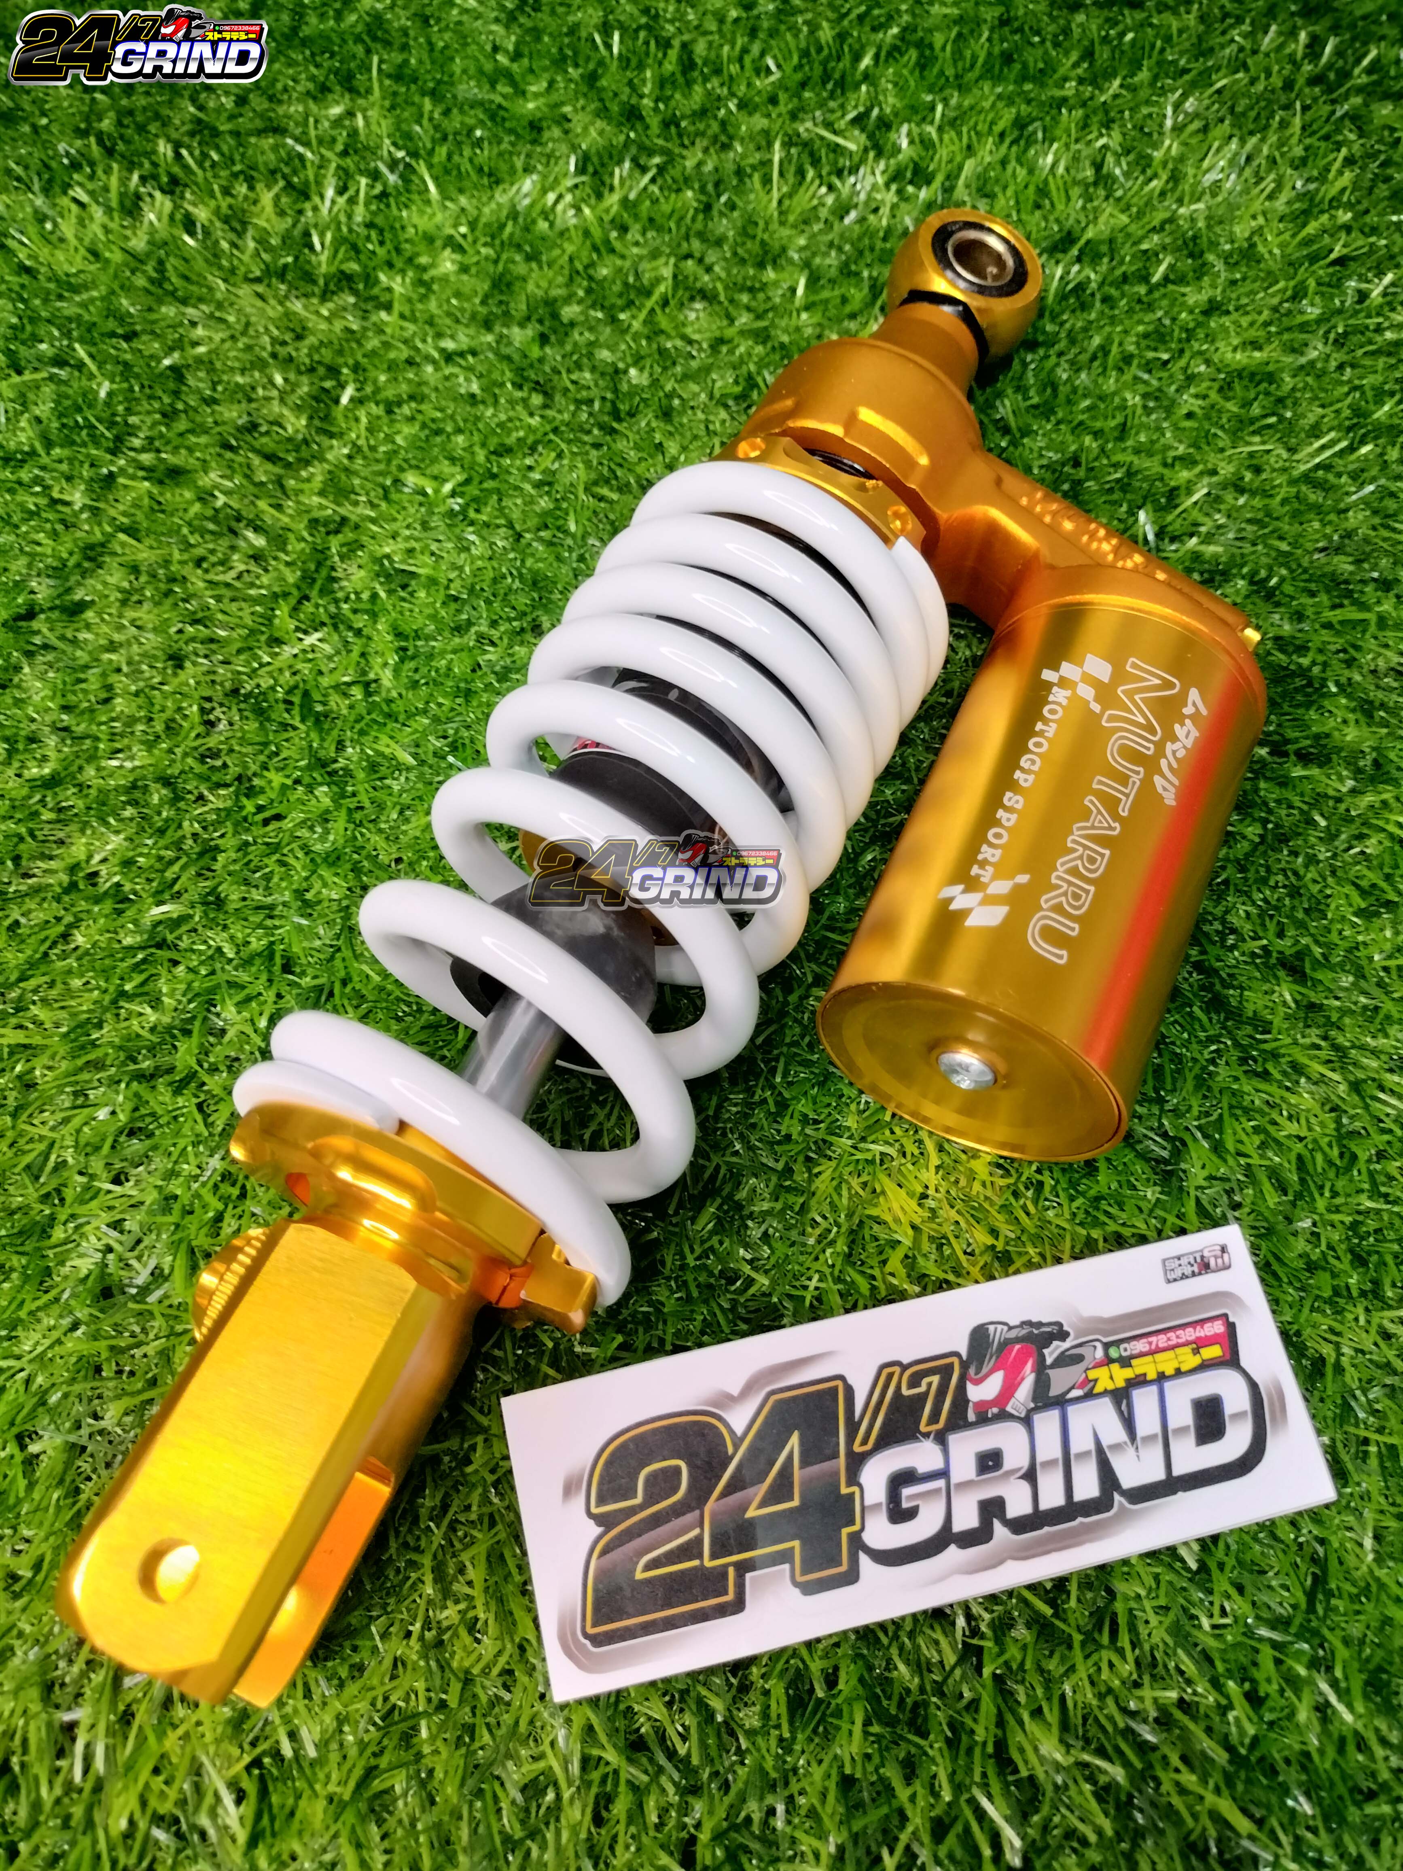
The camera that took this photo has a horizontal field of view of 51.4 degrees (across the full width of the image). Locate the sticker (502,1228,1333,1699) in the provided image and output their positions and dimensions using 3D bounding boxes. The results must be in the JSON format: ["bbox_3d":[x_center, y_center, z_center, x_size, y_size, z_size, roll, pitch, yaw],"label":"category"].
[{"bbox_3d":[0.037,0.087,0.248,0.134,0.002,0.047,-12,70,-6],"label":"sticker"}]

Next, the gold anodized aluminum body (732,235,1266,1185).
[{"bbox_3d":[0.053,-0.063,0.281,0.118,0.057,0.184,23,64,11],"label":"gold anodized aluminum body"}]

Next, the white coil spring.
[{"bbox_3d":[-0.010,-0.017,0.250,0.065,0.065,0.147,23,64,11],"label":"white coil spring"}]

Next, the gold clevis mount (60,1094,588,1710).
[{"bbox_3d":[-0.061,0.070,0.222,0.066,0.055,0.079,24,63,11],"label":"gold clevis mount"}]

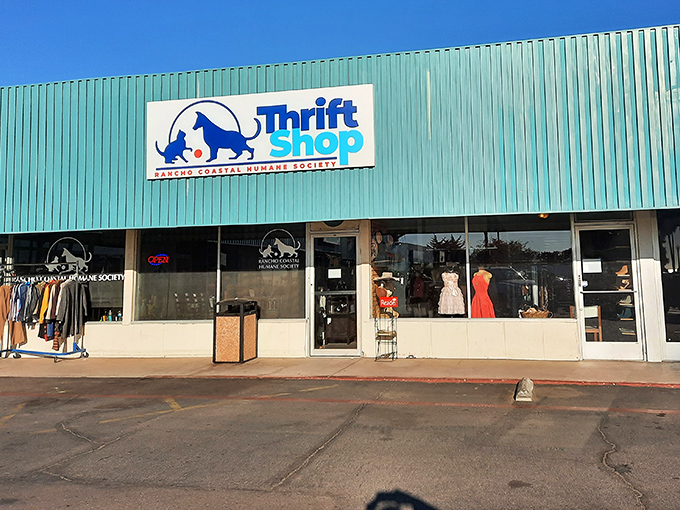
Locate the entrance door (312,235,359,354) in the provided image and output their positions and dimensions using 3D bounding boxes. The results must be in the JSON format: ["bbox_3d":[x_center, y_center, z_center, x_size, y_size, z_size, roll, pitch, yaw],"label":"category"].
[{"bbox_3d":[-0.079,0.711,8.692,0.851,2.122,0.060,-2,-6,9],"label":"entrance door"}]

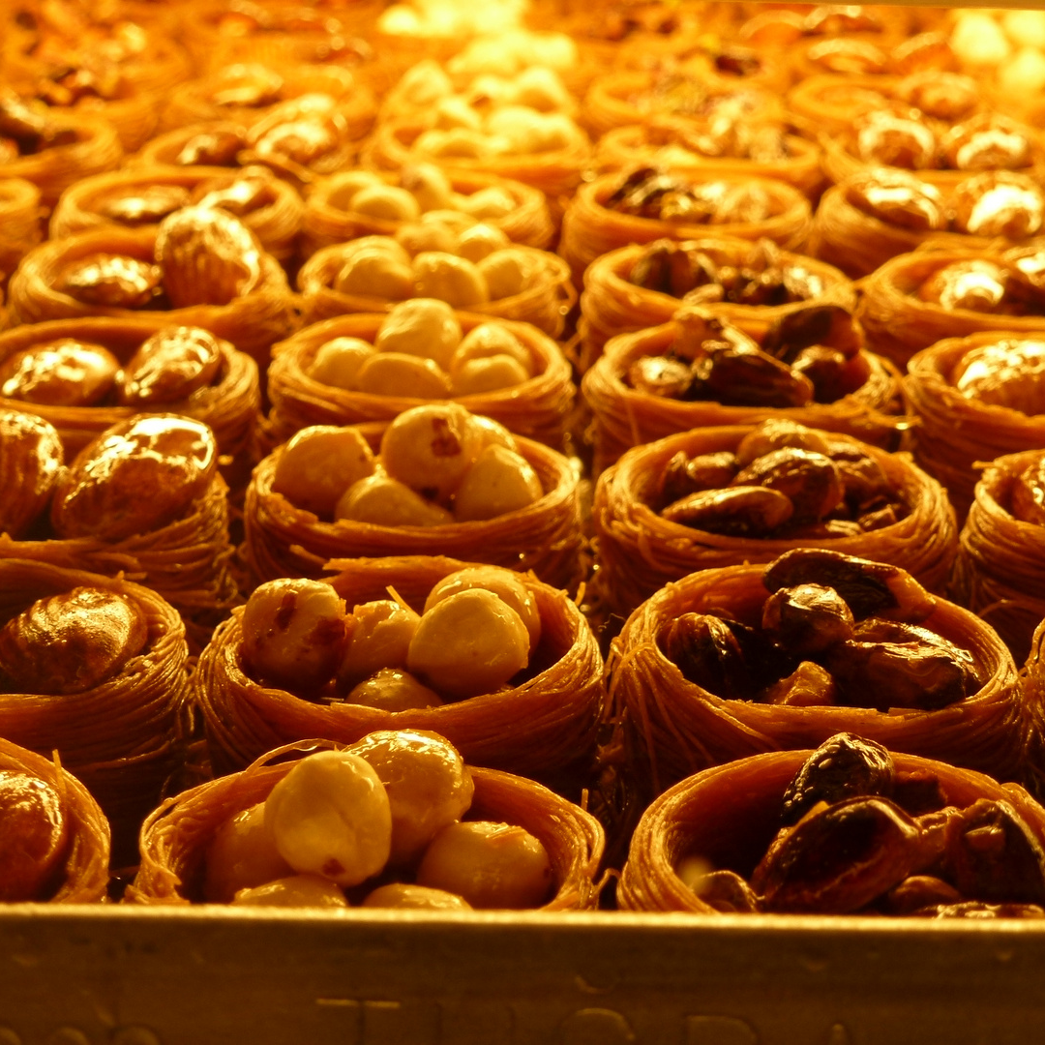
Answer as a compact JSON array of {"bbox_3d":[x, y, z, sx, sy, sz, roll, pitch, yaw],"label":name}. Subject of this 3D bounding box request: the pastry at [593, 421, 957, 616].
[{"bbox_3d":[0.036,0.004,0.327,0.051,0.028,0.051,1,22,0],"label":"pastry"}]

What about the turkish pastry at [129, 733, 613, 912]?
[{"bbox_3d":[-0.015,0.040,0.231,0.047,0.032,0.047,1,22,0],"label":"turkish pastry"}]

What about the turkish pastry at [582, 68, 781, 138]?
[{"bbox_3d":[0.040,-0.098,0.576,0.049,0.026,0.049,1,22,0],"label":"turkish pastry"}]

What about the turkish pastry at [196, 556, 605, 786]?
[{"bbox_3d":[-0.015,0.021,0.288,0.050,0.030,0.050,0,24,0],"label":"turkish pastry"}]

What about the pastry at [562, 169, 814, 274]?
[{"bbox_3d":[0.033,-0.057,0.467,0.050,0.029,0.050,0,24,0],"label":"pastry"}]

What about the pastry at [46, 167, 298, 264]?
[{"bbox_3d":[-0.070,-0.056,0.469,0.051,0.028,0.051,1,22,0],"label":"pastry"}]

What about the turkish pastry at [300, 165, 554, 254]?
[{"bbox_3d":[-0.019,-0.057,0.465,0.050,0.029,0.050,0,24,0],"label":"turkish pastry"}]

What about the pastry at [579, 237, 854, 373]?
[{"bbox_3d":[0.036,-0.036,0.424,0.050,0.027,0.050,1,22,0],"label":"pastry"}]

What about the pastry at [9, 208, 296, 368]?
[{"bbox_3d":[-0.067,-0.038,0.420,0.050,0.033,0.050,0,24,0],"label":"pastry"}]

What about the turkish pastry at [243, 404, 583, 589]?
[{"bbox_3d":[-0.016,-0.001,0.337,0.050,0.032,0.050,0,24,0],"label":"turkish pastry"}]

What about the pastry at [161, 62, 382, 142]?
[{"bbox_3d":[-0.063,-0.098,0.571,0.052,0.028,0.052,1,22,0],"label":"pastry"}]

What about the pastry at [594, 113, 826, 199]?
[{"bbox_3d":[0.041,-0.077,0.514,0.050,0.029,0.050,0,24,0],"label":"pastry"}]

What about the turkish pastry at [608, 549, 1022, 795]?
[{"bbox_3d":[0.035,0.024,0.280,0.049,0.026,0.049,1,22,0],"label":"turkish pastry"}]

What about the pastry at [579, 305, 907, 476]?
[{"bbox_3d":[0.035,-0.016,0.374,0.051,0.028,0.051,1,22,0],"label":"pastry"}]

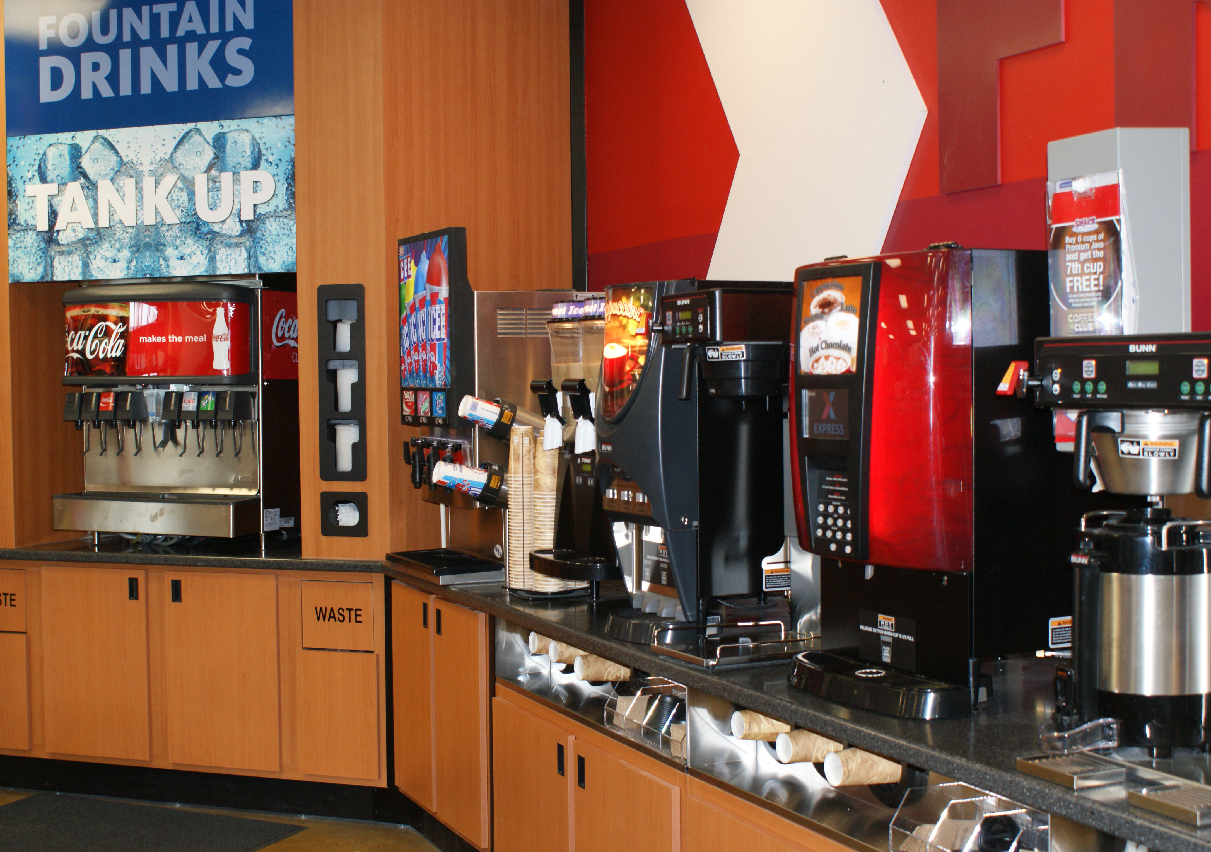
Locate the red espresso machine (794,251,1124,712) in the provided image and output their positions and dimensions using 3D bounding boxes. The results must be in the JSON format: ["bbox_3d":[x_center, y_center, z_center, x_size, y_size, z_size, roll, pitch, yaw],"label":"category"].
[{"bbox_3d":[0.628,0.086,2.860,0.580,0.815,0.460,-2,2,-28],"label":"red espresso machine"}]

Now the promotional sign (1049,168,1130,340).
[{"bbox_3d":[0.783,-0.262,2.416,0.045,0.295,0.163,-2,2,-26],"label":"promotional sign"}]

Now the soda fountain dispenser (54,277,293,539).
[{"bbox_3d":[-1.497,-0.038,5.575,0.763,0.945,0.760,0,2,19],"label":"soda fountain dispenser"}]

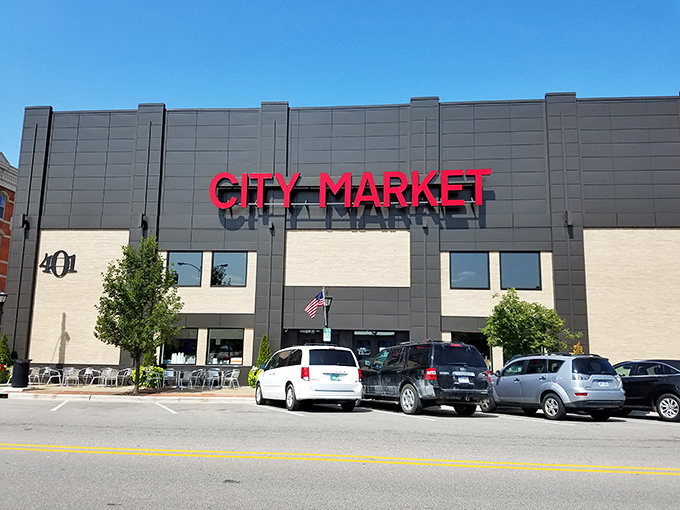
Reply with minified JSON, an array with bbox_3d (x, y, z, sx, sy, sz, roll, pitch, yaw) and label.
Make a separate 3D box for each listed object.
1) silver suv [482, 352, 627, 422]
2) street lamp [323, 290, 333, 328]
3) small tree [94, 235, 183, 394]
[{"bbox_3d":[5.904,3.824,15.121,1.800,1.710,4.600,6,-12,-23],"label":"silver suv"},{"bbox_3d":[-0.457,3.304,19.019,0.400,3.889,0.400,0,-8,5],"label":"street lamp"},{"bbox_3d":[-7.608,2.194,19.282,3.300,5.950,3.200,0,-8,5],"label":"small tree"}]

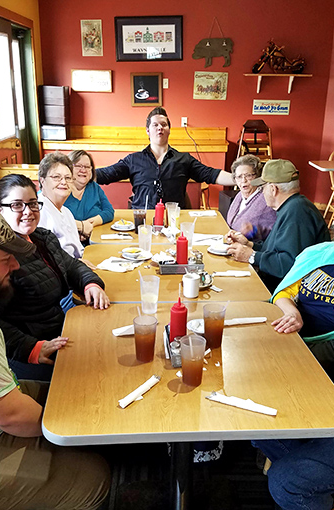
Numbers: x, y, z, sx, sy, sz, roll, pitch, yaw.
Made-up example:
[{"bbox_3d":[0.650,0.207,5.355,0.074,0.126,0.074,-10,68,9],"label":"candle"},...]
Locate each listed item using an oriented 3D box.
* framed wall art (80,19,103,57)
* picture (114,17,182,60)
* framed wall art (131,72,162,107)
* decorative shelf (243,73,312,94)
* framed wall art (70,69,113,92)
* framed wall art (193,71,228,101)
[{"bbox_3d":[-0.904,-2.635,6.213,0.254,0.403,0.015,-1,18,-4],"label":"framed wall art"},{"bbox_3d":[-0.222,-2.769,6.560,0.865,0.535,0.030,0,19,-3],"label":"picture"},{"bbox_3d":[-0.262,-2.177,6.759,0.410,0.420,0.030,0,19,-3],"label":"framed wall art"},{"bbox_3d":[1.360,-2.151,6.436,0.865,0.235,0.200,-1,18,-4],"label":"decorative shelf"},{"bbox_3d":[-0.982,-2.275,6.695,0.535,0.270,0.025,0,19,-3],"label":"framed wall art"},{"bbox_3d":[0.559,-2.141,6.480,0.422,0.329,0.015,-1,18,-4],"label":"framed wall art"}]

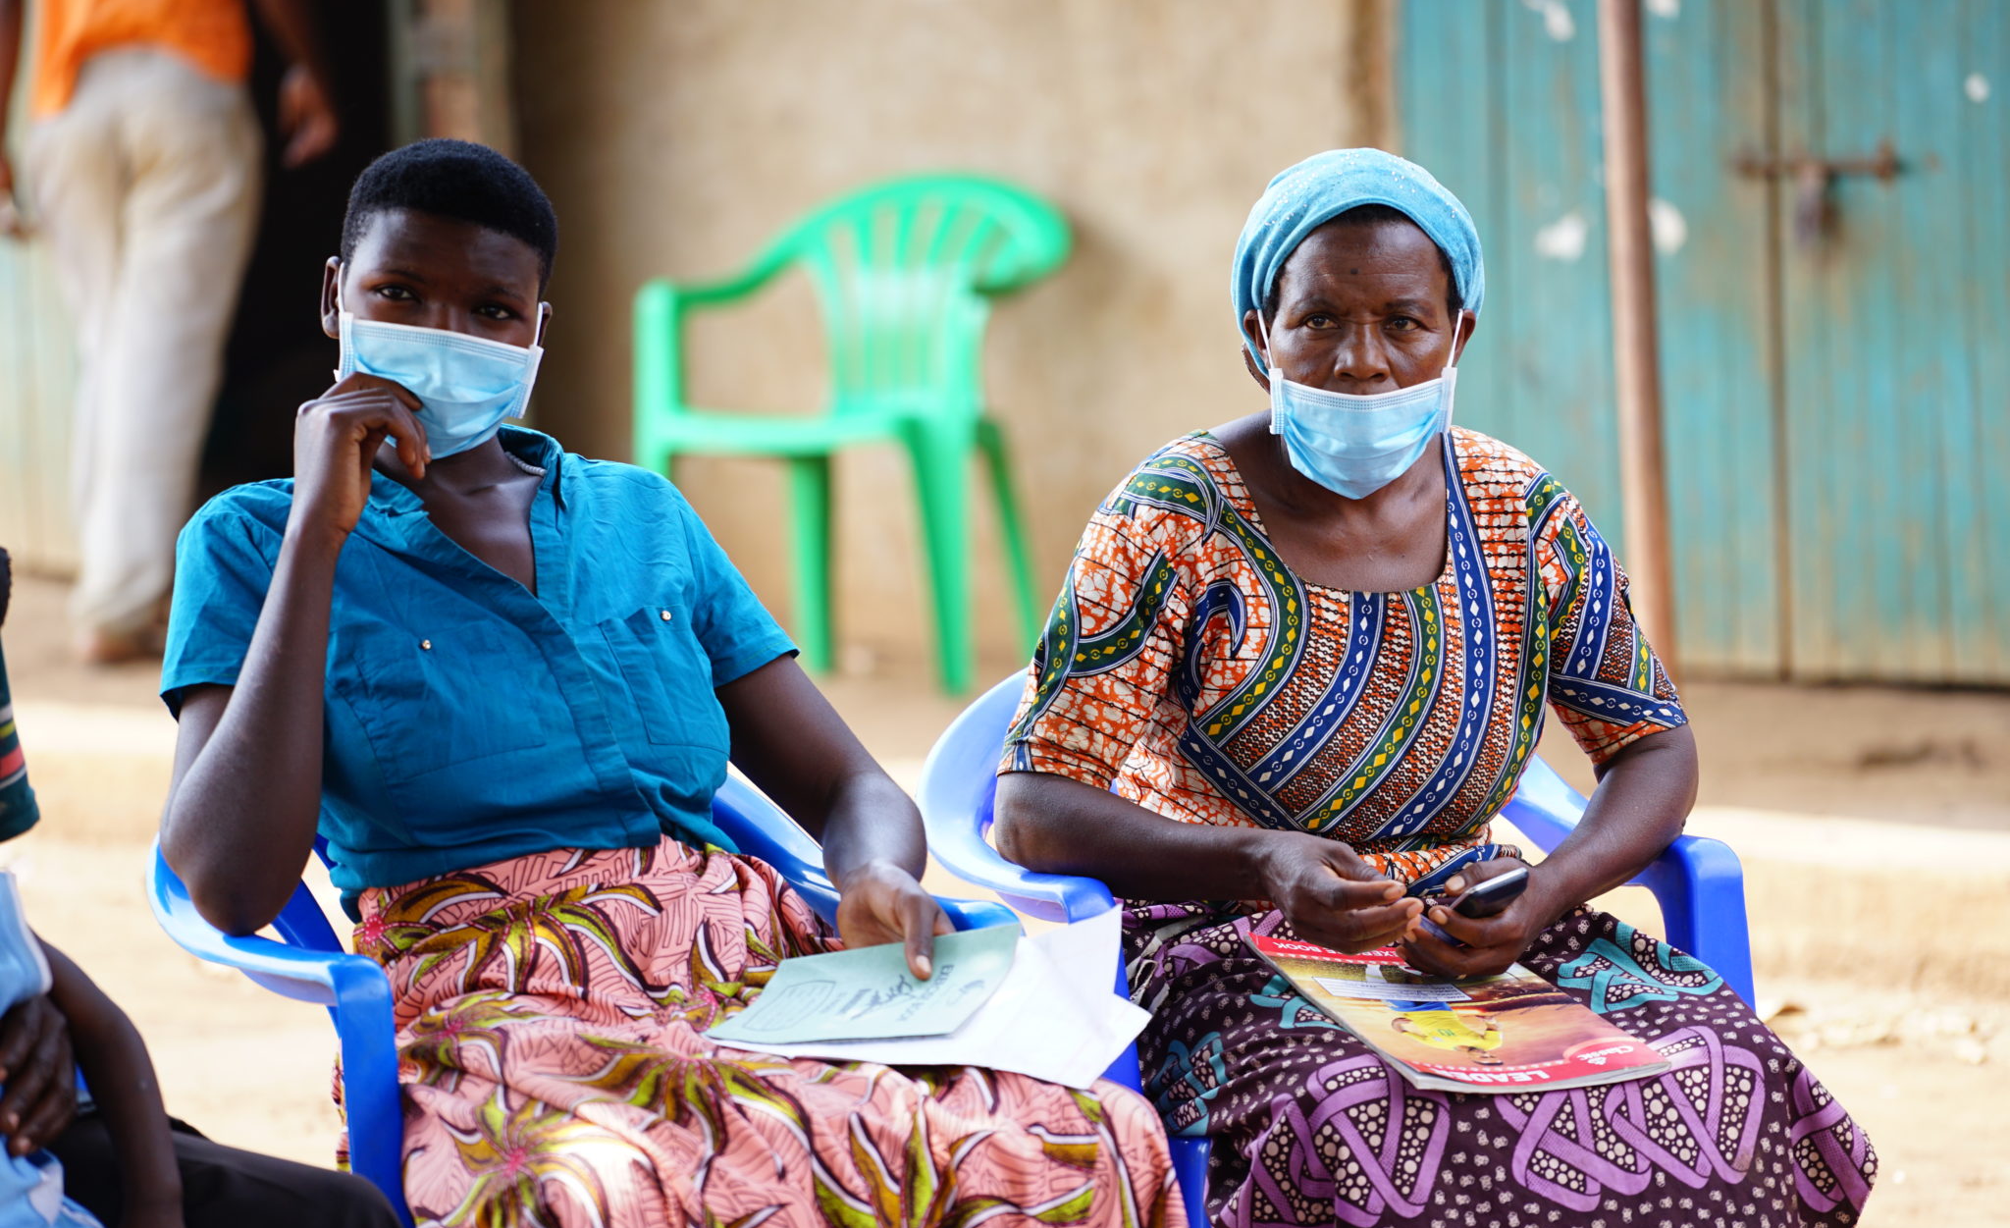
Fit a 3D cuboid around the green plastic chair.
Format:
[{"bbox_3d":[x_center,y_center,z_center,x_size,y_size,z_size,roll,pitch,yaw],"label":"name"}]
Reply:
[{"bbox_3d":[-0.220,-0.285,17.300,0.580,0.780,0.570,0,3,24],"label":"green plastic chair"}]

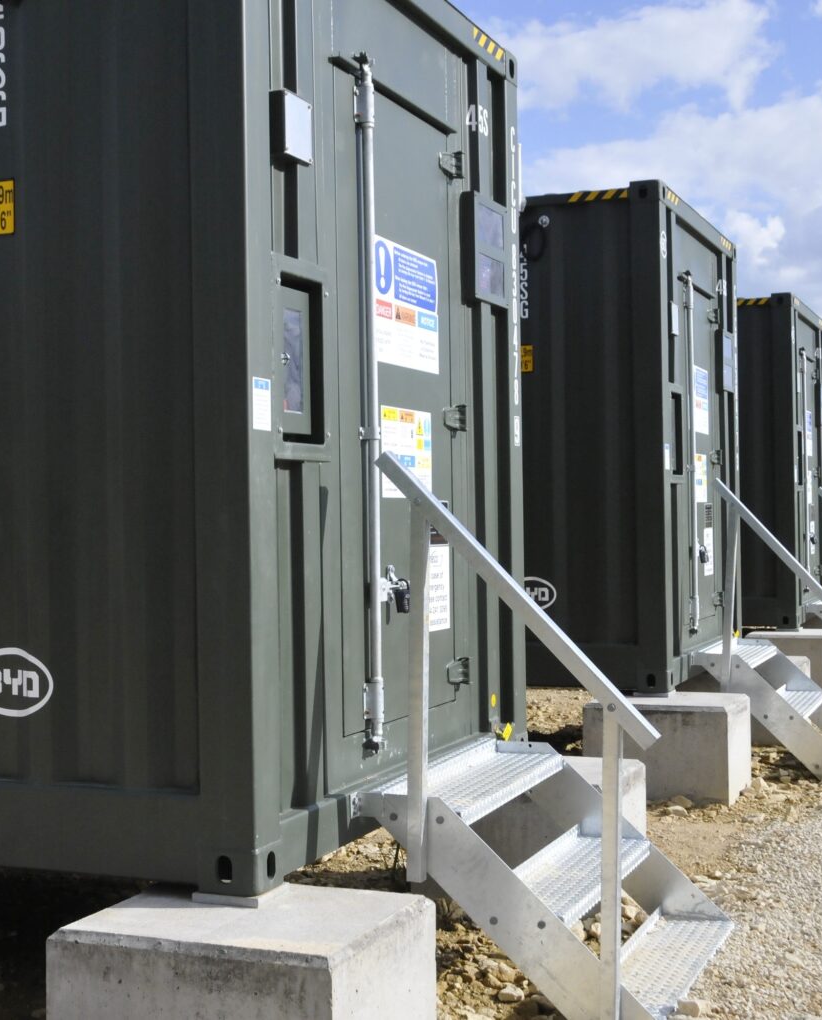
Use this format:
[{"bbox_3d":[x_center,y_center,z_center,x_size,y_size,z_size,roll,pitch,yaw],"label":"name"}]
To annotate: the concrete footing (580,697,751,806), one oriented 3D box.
[{"bbox_3d":[1.437,1.317,8.809,0.800,0.505,0.700,-1,0,22],"label":"concrete footing"}]

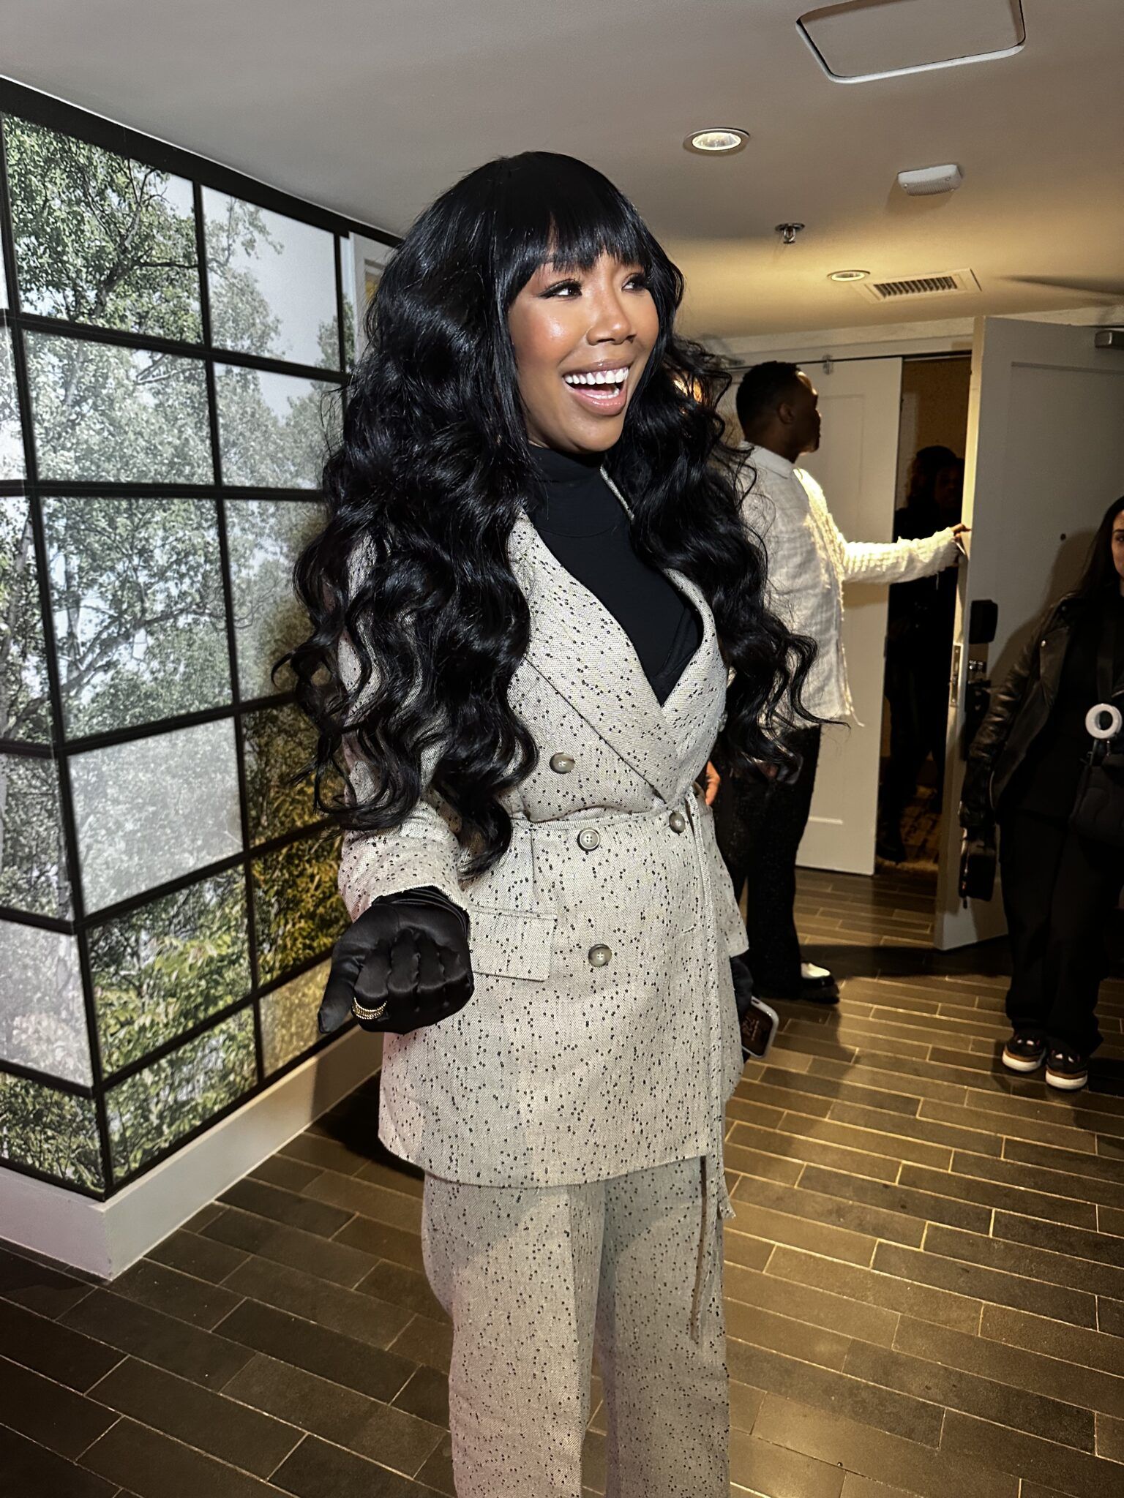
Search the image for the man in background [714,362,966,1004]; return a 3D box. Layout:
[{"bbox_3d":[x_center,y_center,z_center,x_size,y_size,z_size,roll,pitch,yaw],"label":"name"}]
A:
[{"bbox_3d":[0.929,-0.167,3.202,0.890,1.915,0.530,-3,12,-14],"label":"man in background"}]

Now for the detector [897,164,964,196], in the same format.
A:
[{"bbox_3d":[0.865,-1.323,2.440,0.130,0.036,0.122,5,13,25],"label":"detector"}]

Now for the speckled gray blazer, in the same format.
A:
[{"bbox_3d":[-0.006,0.053,1.054,0.470,0.710,0.310,-9,14,-38],"label":"speckled gray blazer"}]

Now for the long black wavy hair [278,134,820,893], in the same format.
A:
[{"bbox_3d":[-0.009,-0.236,1.021,0.510,0.630,0.370,-9,14,-38],"label":"long black wavy hair"}]

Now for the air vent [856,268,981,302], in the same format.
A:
[{"bbox_3d":[1.201,-1.550,3.504,0.367,0.022,0.350,5,13,25],"label":"air vent"}]

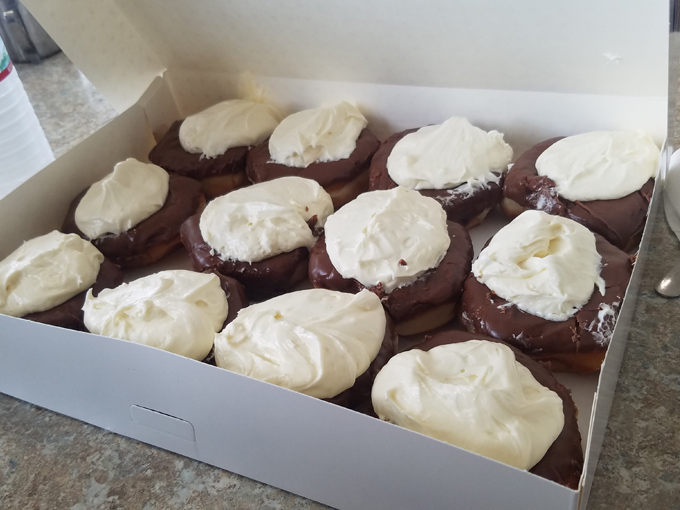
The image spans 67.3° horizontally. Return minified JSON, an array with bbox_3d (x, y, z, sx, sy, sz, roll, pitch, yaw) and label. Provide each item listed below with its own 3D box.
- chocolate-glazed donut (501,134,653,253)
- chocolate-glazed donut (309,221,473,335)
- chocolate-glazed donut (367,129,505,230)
[{"bbox_3d":[0.154,-0.038,0.330,0.094,0.036,0.094,10,44,19],"label":"chocolate-glazed donut"},{"bbox_3d":[0.029,0.005,0.301,0.095,0.036,0.095,10,44,19],"label":"chocolate-glazed donut"},{"bbox_3d":[0.068,-0.057,0.366,0.095,0.036,0.095,10,44,19],"label":"chocolate-glazed donut"}]

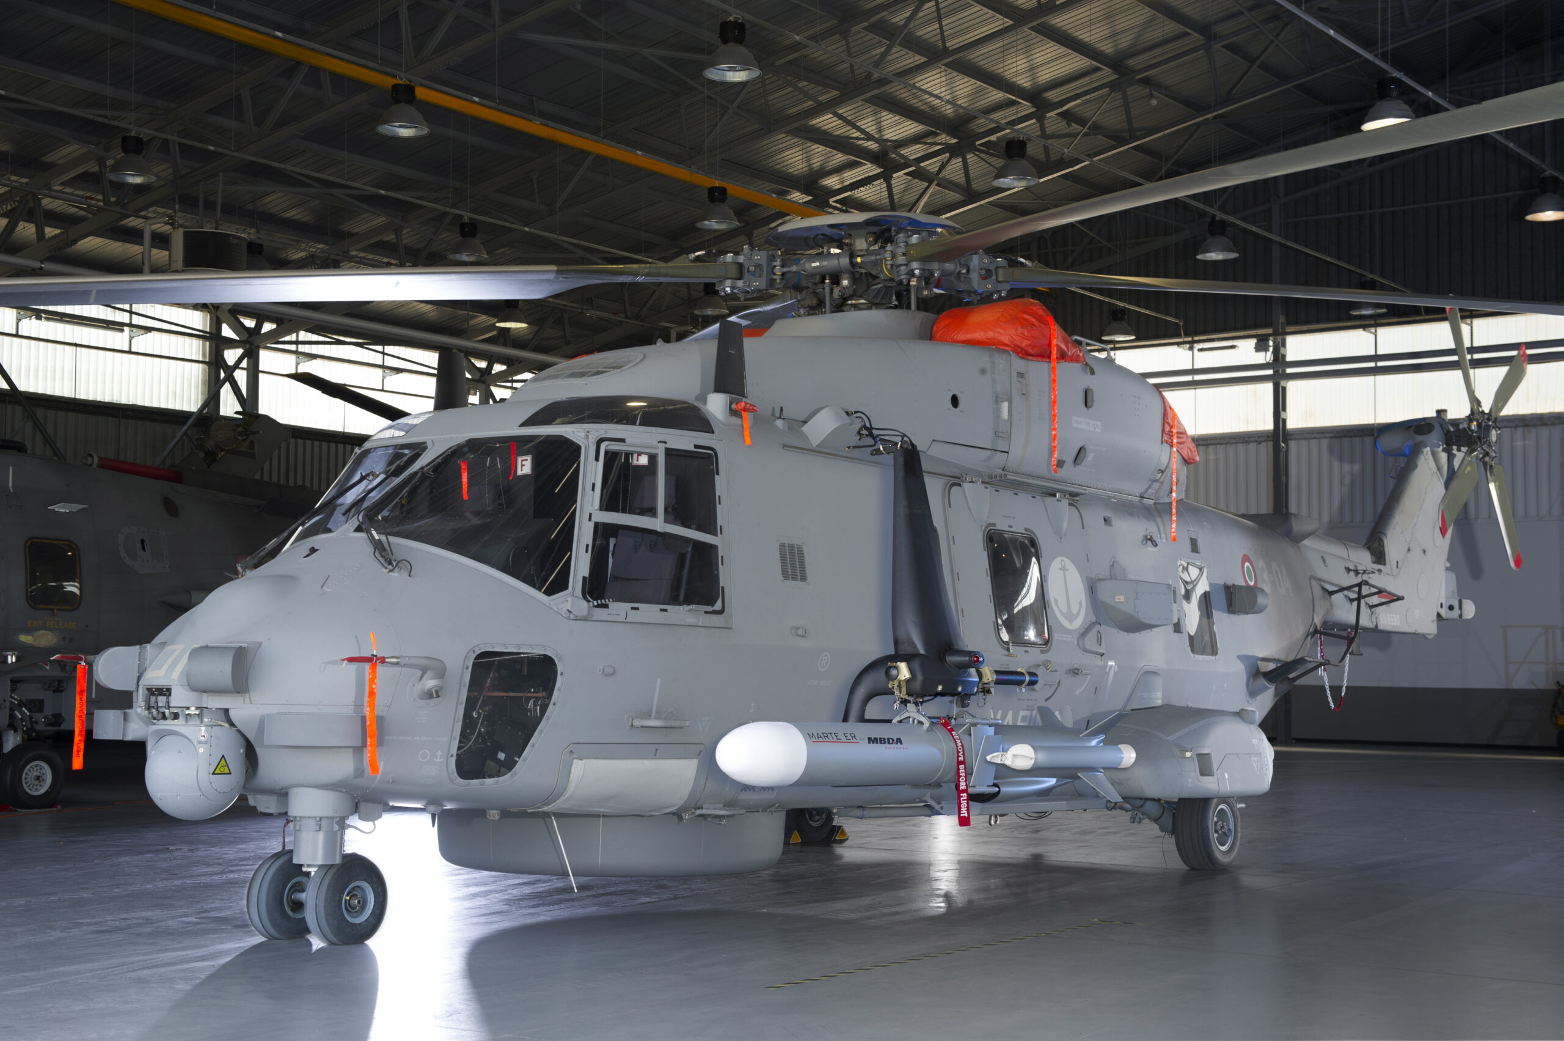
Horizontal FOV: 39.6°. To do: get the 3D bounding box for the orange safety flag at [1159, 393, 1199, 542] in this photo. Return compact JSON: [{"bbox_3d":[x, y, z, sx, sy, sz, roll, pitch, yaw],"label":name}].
[{"bbox_3d":[2.868,-0.384,15.677,0.320,1.070,0.420,-3,-5,37],"label":"orange safety flag"}]

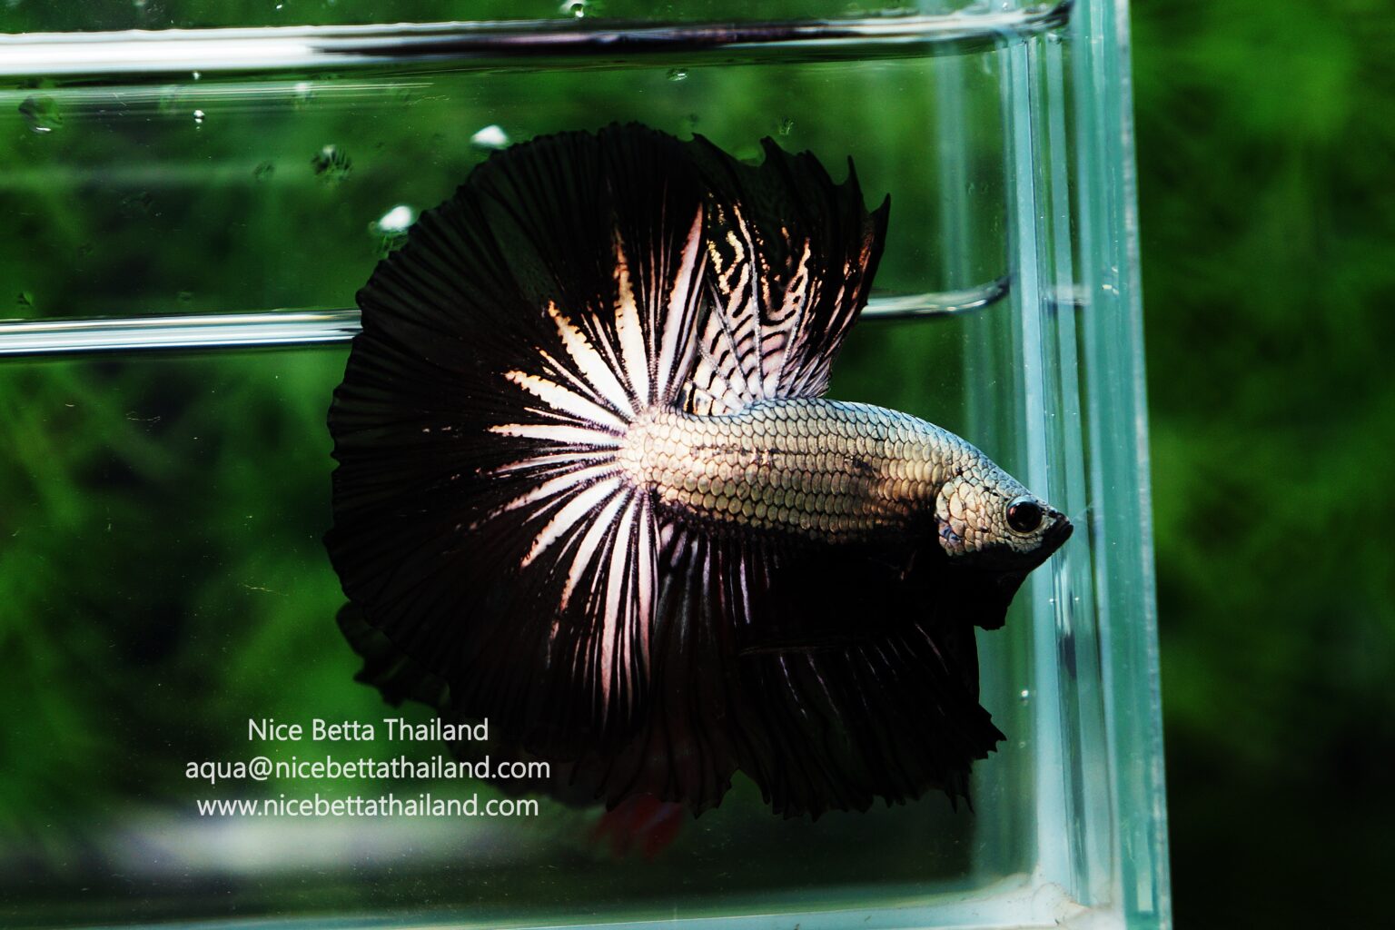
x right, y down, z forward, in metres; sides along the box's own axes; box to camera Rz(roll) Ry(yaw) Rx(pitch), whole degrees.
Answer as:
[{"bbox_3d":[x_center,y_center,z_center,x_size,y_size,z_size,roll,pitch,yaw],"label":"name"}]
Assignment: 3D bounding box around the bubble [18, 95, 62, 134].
[{"bbox_3d":[-0.063,-0.034,0.305,0.004,0.004,0.004,-2,-6,0],"label":"bubble"}]

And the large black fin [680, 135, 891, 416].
[{"bbox_3d":[0.008,-0.018,0.305,0.020,0.027,0.006,-2,-6,0],"label":"large black fin"}]

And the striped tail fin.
[{"bbox_3d":[-0.017,-0.003,0.306,0.037,0.060,0.011,-2,-6,0],"label":"striped tail fin"}]

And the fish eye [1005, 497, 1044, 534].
[{"bbox_3d":[0.031,0.005,0.304,0.004,0.004,0.003,-1,-6,-7],"label":"fish eye"}]

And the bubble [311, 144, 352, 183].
[{"bbox_3d":[-0.037,-0.030,0.317,0.004,0.004,0.004,-2,-6,0],"label":"bubble"}]

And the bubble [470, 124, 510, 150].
[{"bbox_3d":[-0.020,-0.032,0.312,0.004,0.002,0.003,-2,-6,0],"label":"bubble"}]

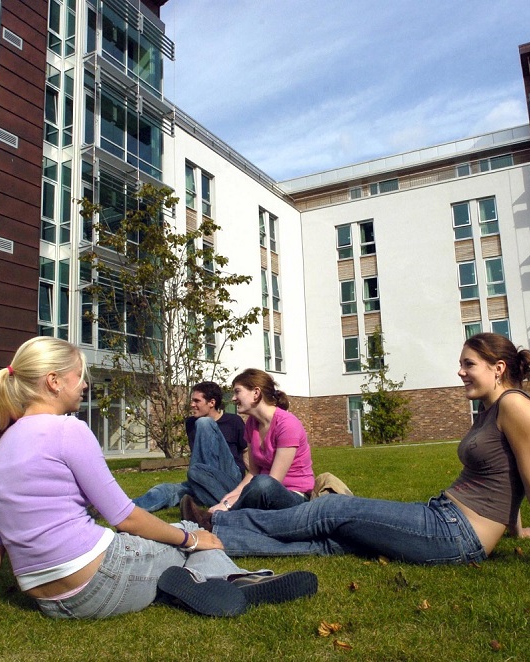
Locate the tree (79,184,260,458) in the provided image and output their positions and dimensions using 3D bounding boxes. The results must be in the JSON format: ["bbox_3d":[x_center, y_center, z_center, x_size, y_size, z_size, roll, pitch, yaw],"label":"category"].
[{"bbox_3d":[-1.792,-0.281,10.768,3.250,5.200,3.200,-2,-10,0],"label":"tree"}]

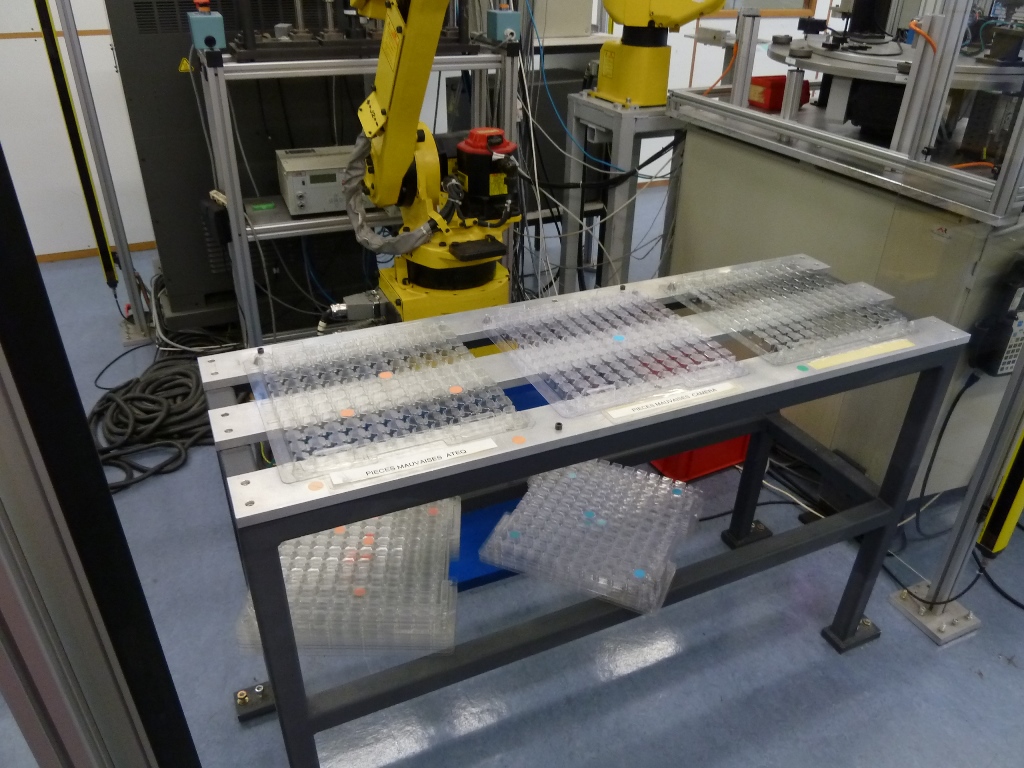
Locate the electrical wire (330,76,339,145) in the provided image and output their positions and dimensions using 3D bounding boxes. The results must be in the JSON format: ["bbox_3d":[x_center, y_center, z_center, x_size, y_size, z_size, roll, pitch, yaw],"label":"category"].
[{"bbox_3d":[-0.663,-1.025,2.785,0.020,0.255,0.015,-12,33,-23],"label":"electrical wire"}]

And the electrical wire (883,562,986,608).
[{"bbox_3d":[1.221,0.540,2.161,0.158,0.138,0.218,-12,33,-23],"label":"electrical wire"}]

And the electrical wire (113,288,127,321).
[{"bbox_3d":[-1.846,-0.372,3.485,0.031,0.215,0.100,-12,33,-23],"label":"electrical wire"}]

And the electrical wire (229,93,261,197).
[{"bbox_3d":[-0.970,-0.863,2.680,0.063,0.392,0.038,-12,33,-23],"label":"electrical wire"}]

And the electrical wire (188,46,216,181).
[{"bbox_3d":[-0.957,-0.820,2.286,0.030,0.422,0.058,-12,33,-23],"label":"electrical wire"}]

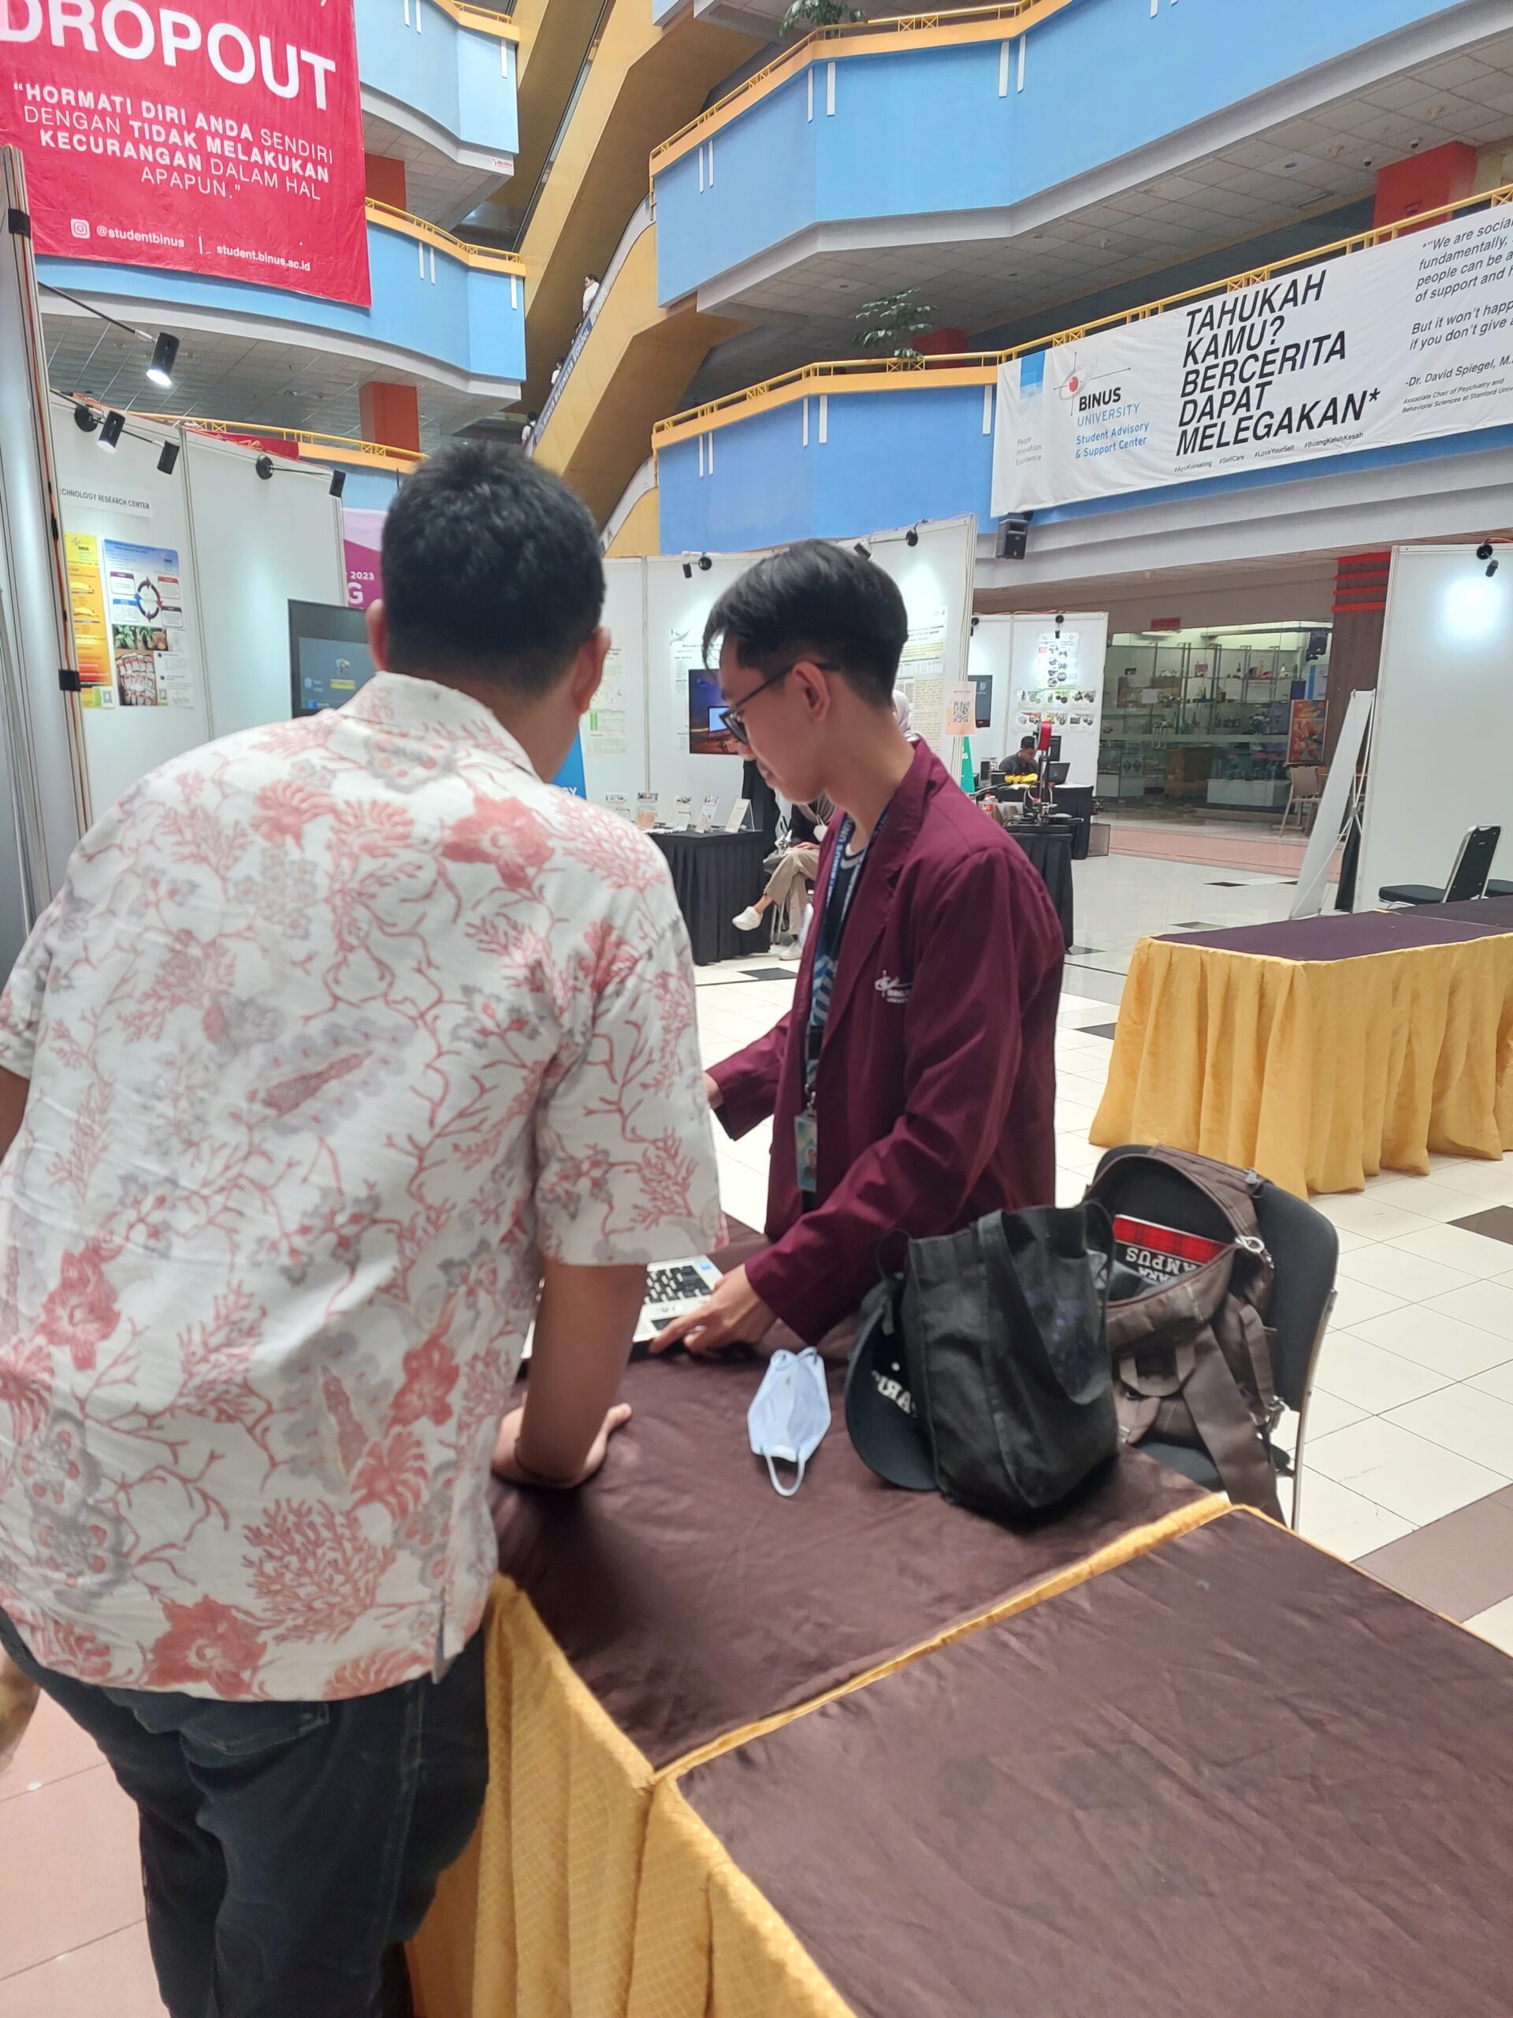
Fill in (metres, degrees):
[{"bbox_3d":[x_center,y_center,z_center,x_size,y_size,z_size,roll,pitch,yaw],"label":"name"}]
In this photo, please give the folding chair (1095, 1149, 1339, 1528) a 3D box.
[{"bbox_3d":[0.567,0.695,2.101,0.490,0.790,0.450,-11,17,-40],"label":"folding chair"}]

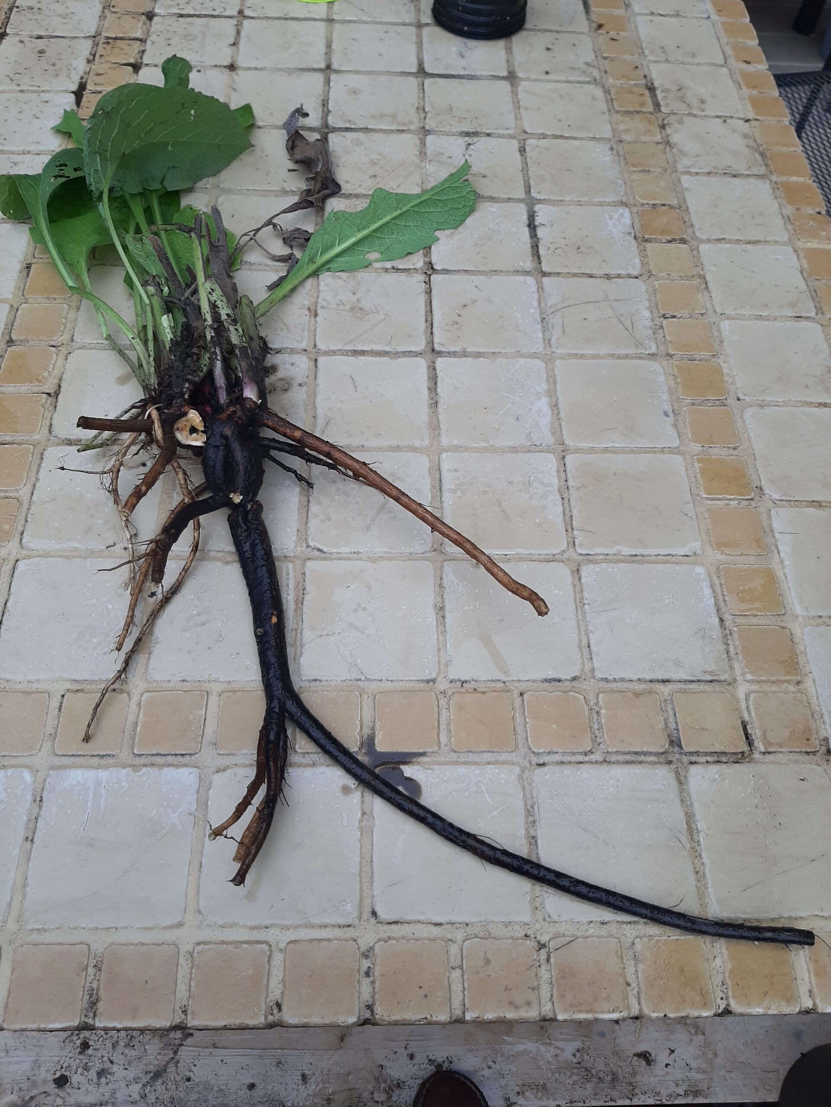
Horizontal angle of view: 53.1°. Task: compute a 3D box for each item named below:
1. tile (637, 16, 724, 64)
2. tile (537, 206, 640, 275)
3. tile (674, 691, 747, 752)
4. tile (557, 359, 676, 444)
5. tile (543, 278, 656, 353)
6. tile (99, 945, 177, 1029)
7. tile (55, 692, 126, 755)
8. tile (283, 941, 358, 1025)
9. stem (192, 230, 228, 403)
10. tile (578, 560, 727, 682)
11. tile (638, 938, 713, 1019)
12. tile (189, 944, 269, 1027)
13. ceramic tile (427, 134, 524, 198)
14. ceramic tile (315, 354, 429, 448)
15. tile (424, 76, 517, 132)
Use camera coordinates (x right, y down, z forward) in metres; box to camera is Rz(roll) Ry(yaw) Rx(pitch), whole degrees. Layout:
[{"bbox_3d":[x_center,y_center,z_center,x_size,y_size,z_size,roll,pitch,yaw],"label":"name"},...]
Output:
[{"bbox_3d":[0.331,-0.641,1.045,0.100,0.010,0.098,1,61,-2],"label":"tile"},{"bbox_3d":[0.175,-0.317,0.849,0.100,0.010,0.100,1,61,-3],"label":"tile"},{"bbox_3d":[0.216,0.126,0.614,0.046,0.010,0.045,1,61,-3],"label":"tile"},{"bbox_3d":[0.178,-0.133,0.747,0.100,0.010,0.100,1,61,-3],"label":"tile"},{"bbox_3d":[0.177,-0.228,0.806,0.100,0.010,0.098,0,61,-2],"label":"tile"},{"bbox_3d":[-0.168,0.265,0.508,0.046,0.009,0.045,0,61,-3],"label":"tile"},{"bbox_3d":[-0.225,0.121,0.582,0.046,0.010,0.046,1,61,-3],"label":"tile"},{"bbox_3d":[-0.058,0.264,0.512,0.046,0.010,0.046,1,61,-3],"label":"tile"},{"bbox_3d":[-0.174,-0.203,0.701,0.010,0.010,0.180,-10,68,-9],"label":"stem"},{"bbox_3d":[0.185,0.054,0.653,0.101,0.010,0.098,1,61,-2],"label":"tile"},{"bbox_3d":[0.161,0.267,0.524,0.046,0.010,0.046,1,61,-3],"label":"tile"},{"bbox_3d":[-0.115,0.269,0.518,0.047,0.010,0.046,0,61,-2],"label":"tile"},{"bbox_3d":[0.064,-0.418,0.907,0.103,0.010,0.099,1,61,-2],"label":"ceramic tile"},{"bbox_3d":[-0.038,-0.134,0.745,0.099,0.010,0.100,0,61,-2],"label":"ceramic tile"},{"bbox_3d":[0.061,-0.506,0.948,0.100,0.010,0.100,1,61,-3],"label":"tile"}]

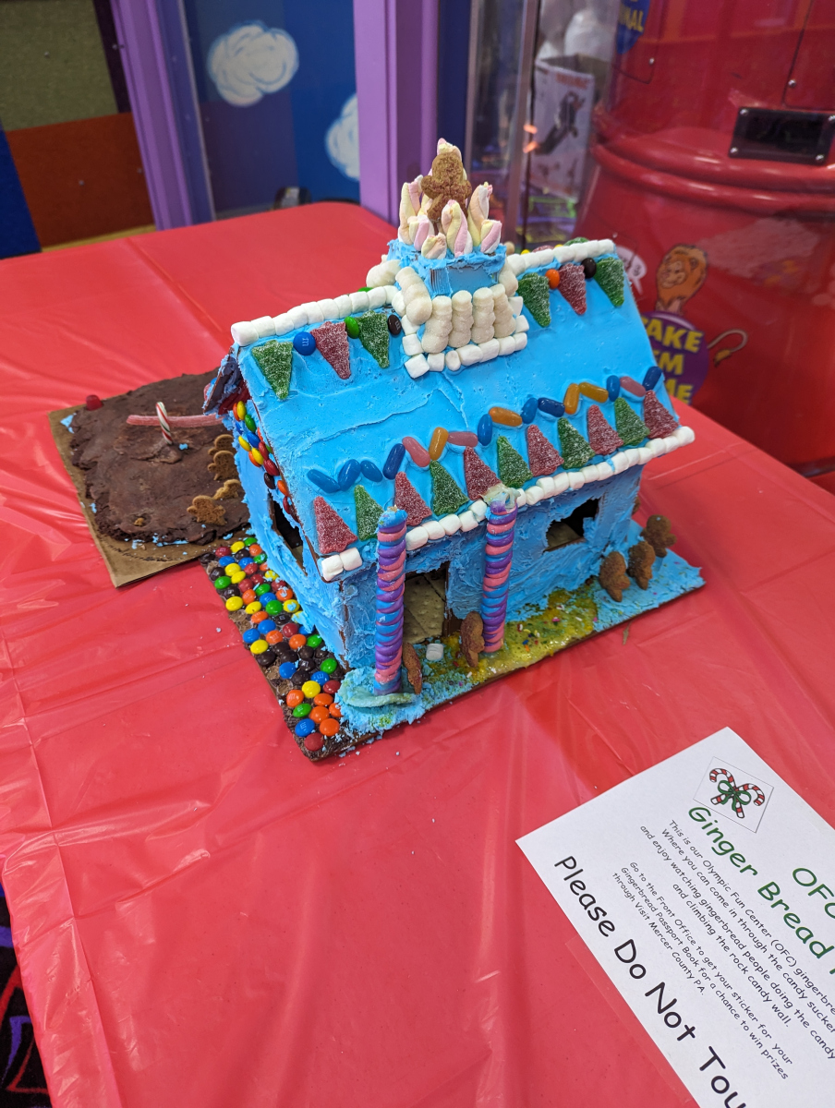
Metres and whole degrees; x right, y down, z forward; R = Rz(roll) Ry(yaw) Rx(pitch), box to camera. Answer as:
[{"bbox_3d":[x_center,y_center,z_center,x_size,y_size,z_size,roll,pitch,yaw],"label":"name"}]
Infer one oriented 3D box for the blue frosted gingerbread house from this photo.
[{"bbox_3d":[0.019,-0.123,0.590,0.377,0.340,0.294,-20,45,-23],"label":"blue frosted gingerbread house"}]

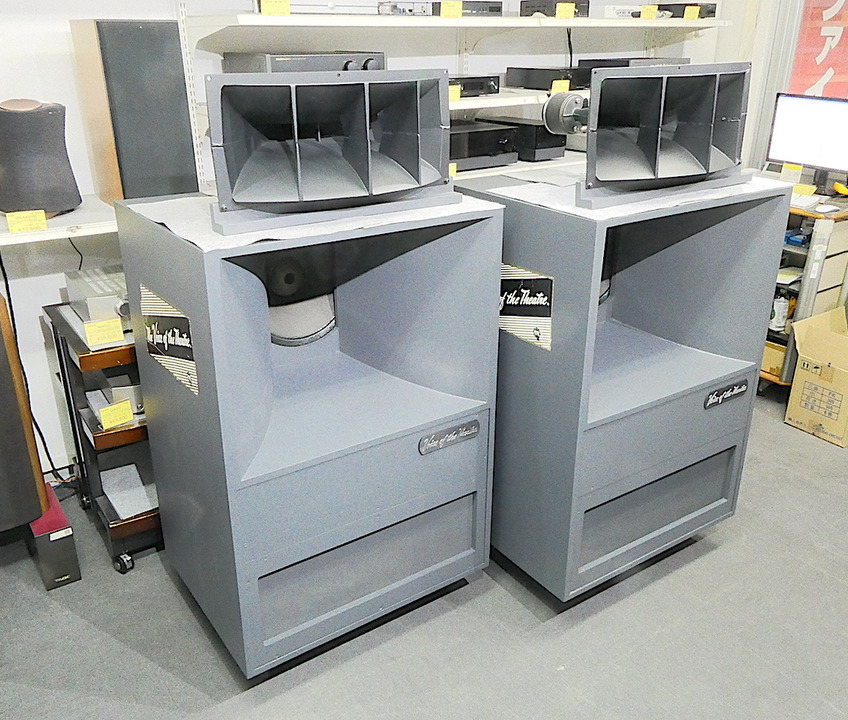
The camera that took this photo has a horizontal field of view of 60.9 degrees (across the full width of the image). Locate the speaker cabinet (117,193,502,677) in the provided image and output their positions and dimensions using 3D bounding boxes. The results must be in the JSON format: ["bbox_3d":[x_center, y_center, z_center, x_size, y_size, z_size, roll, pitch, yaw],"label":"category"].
[{"bbox_3d":[-0.294,0.111,1.986,0.760,1.067,0.620,-15,27,-33],"label":"speaker cabinet"}]

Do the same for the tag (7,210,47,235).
[{"bbox_3d":[-1.072,-0.376,1.951,0.089,0.058,0.005,-15,26,-32],"label":"tag"}]

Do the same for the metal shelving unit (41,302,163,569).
[{"bbox_3d":[-0.866,0.198,2.320,0.440,0.725,0.500,-15,26,-32],"label":"metal shelving unit"}]

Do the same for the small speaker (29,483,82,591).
[{"bbox_3d":[-1.148,0.532,2.212,0.092,0.186,0.300,-15,26,-32],"label":"small speaker"}]

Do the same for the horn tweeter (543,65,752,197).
[{"bbox_3d":[0.530,-0.654,1.967,0.595,0.268,0.520,-14,26,-31],"label":"horn tweeter"}]

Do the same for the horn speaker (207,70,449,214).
[{"bbox_3d":[-0.286,-0.546,1.720,0.595,0.268,0.520,-15,27,-33],"label":"horn speaker"}]

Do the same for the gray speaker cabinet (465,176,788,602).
[{"bbox_3d":[0.535,0.006,2.244,0.760,1.067,0.620,-14,26,-31],"label":"gray speaker cabinet"}]

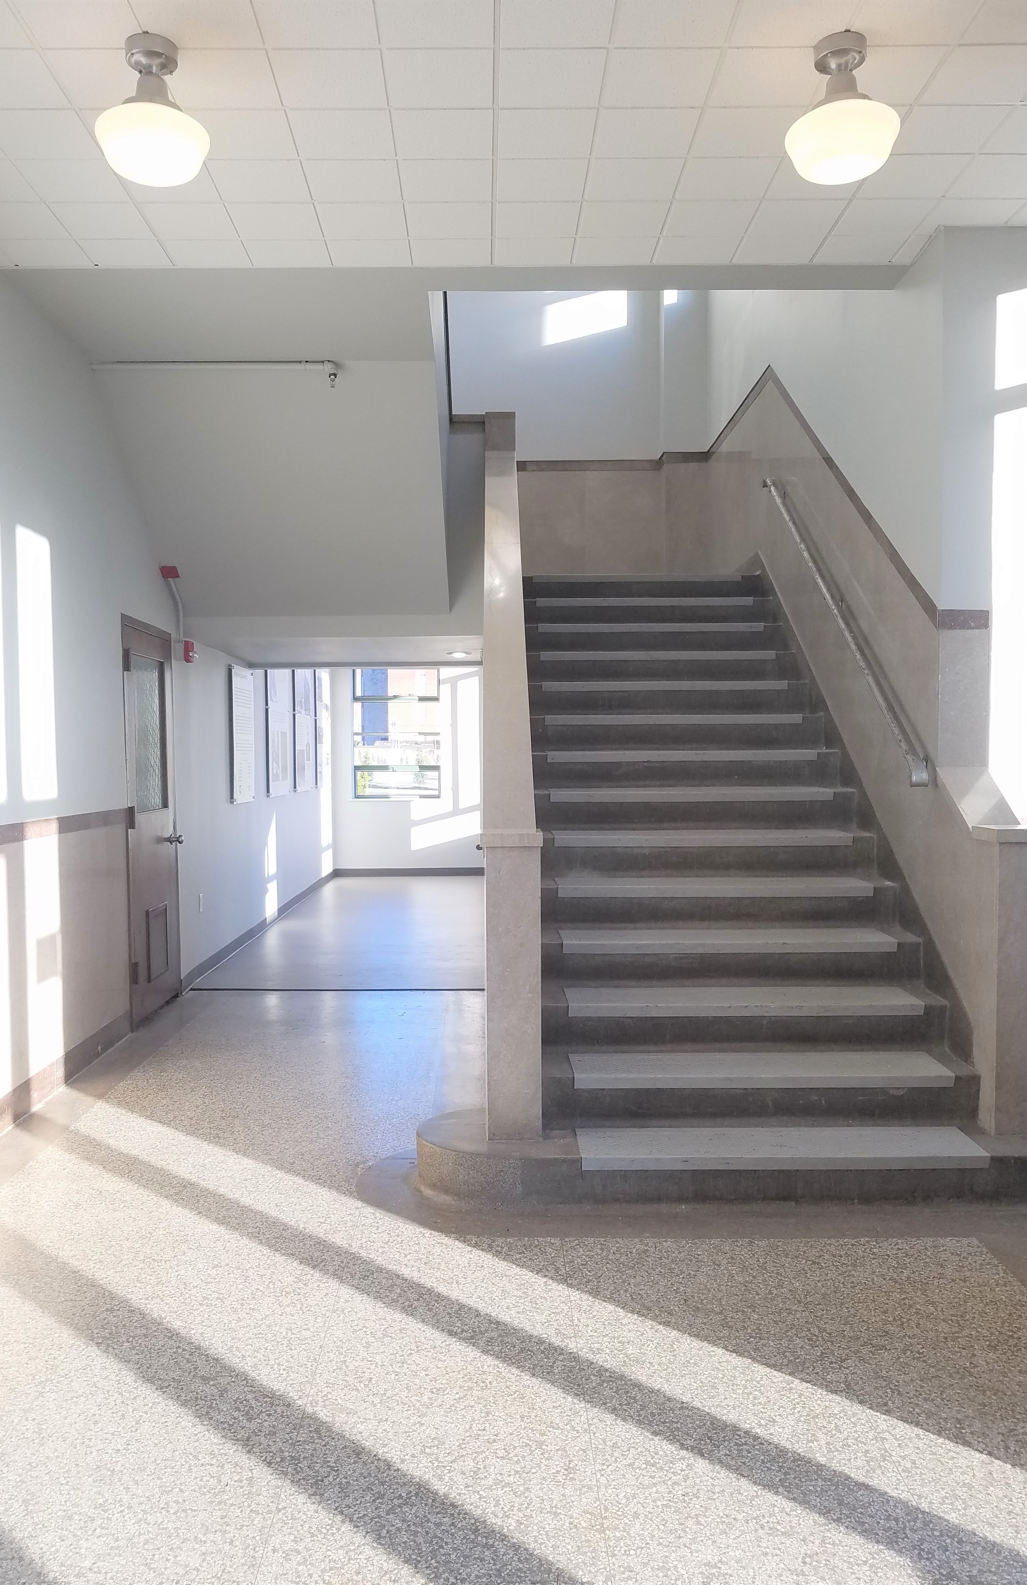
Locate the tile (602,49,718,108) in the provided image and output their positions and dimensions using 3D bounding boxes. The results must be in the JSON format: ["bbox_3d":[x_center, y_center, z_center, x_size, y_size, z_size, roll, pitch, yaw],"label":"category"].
[{"bbox_3d":[0.405,-1.982,3.292,0.300,0.020,0.300,0,3,-1],"label":"tile"}]

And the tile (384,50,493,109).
[{"bbox_3d":[-0.204,-2.030,3.375,0.305,0.020,0.305,-1,2,-1],"label":"tile"}]

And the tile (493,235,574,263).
[{"bbox_3d":[0.086,-2.045,4.478,0.300,0.020,0.250,0,3,-1],"label":"tile"}]

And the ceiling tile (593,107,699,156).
[{"bbox_3d":[0.405,-2.018,3.629,0.305,0.019,0.300,-1,2,-1],"label":"ceiling tile"}]

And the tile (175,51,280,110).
[{"bbox_3d":[-0.822,-2.023,3.368,0.305,0.020,0.305,-1,2,-1],"label":"tile"}]

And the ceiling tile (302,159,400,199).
[{"bbox_3d":[-0.522,-2.007,3.893,0.302,0.020,0.302,-1,3,-1],"label":"ceiling tile"}]

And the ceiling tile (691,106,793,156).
[{"bbox_3d":[0.705,-2.011,3.612,0.302,0.020,0.302,-1,3,-1],"label":"ceiling tile"}]

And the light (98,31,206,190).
[{"bbox_3d":[-0.966,-1.820,3.176,0.296,0.319,0.296,-1,2,-1],"label":"light"}]

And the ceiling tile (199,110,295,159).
[{"bbox_3d":[-0.819,-1.987,3.580,0.302,0.020,0.300,-1,2,-1],"label":"ceiling tile"}]

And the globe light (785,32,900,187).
[{"bbox_3d":[0.868,-1.810,3.150,0.297,0.315,0.297,0,3,-1],"label":"globe light"}]

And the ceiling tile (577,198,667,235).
[{"bbox_3d":[0.388,-2.031,4.199,0.302,0.020,0.300,-1,2,-1],"label":"ceiling tile"}]

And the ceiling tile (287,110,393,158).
[{"bbox_3d":[-0.514,-1.992,3.586,0.302,0.020,0.300,-1,2,-1],"label":"ceiling tile"}]

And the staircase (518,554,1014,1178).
[{"bbox_3d":[0.815,-0.012,5.516,1.499,2.521,3.681,-1,2,-1],"label":"staircase"}]

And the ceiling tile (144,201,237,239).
[{"bbox_3d":[-1.134,-2.022,4.199,0.305,0.019,0.300,-1,2,-1],"label":"ceiling tile"}]

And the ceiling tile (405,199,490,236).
[{"bbox_3d":[-0.227,-2.027,4.203,0.302,0.020,0.302,-1,3,-1],"label":"ceiling tile"}]

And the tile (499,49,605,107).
[{"bbox_3d":[0.104,-1.984,3.296,0.302,0.020,0.302,-1,3,-1],"label":"tile"}]

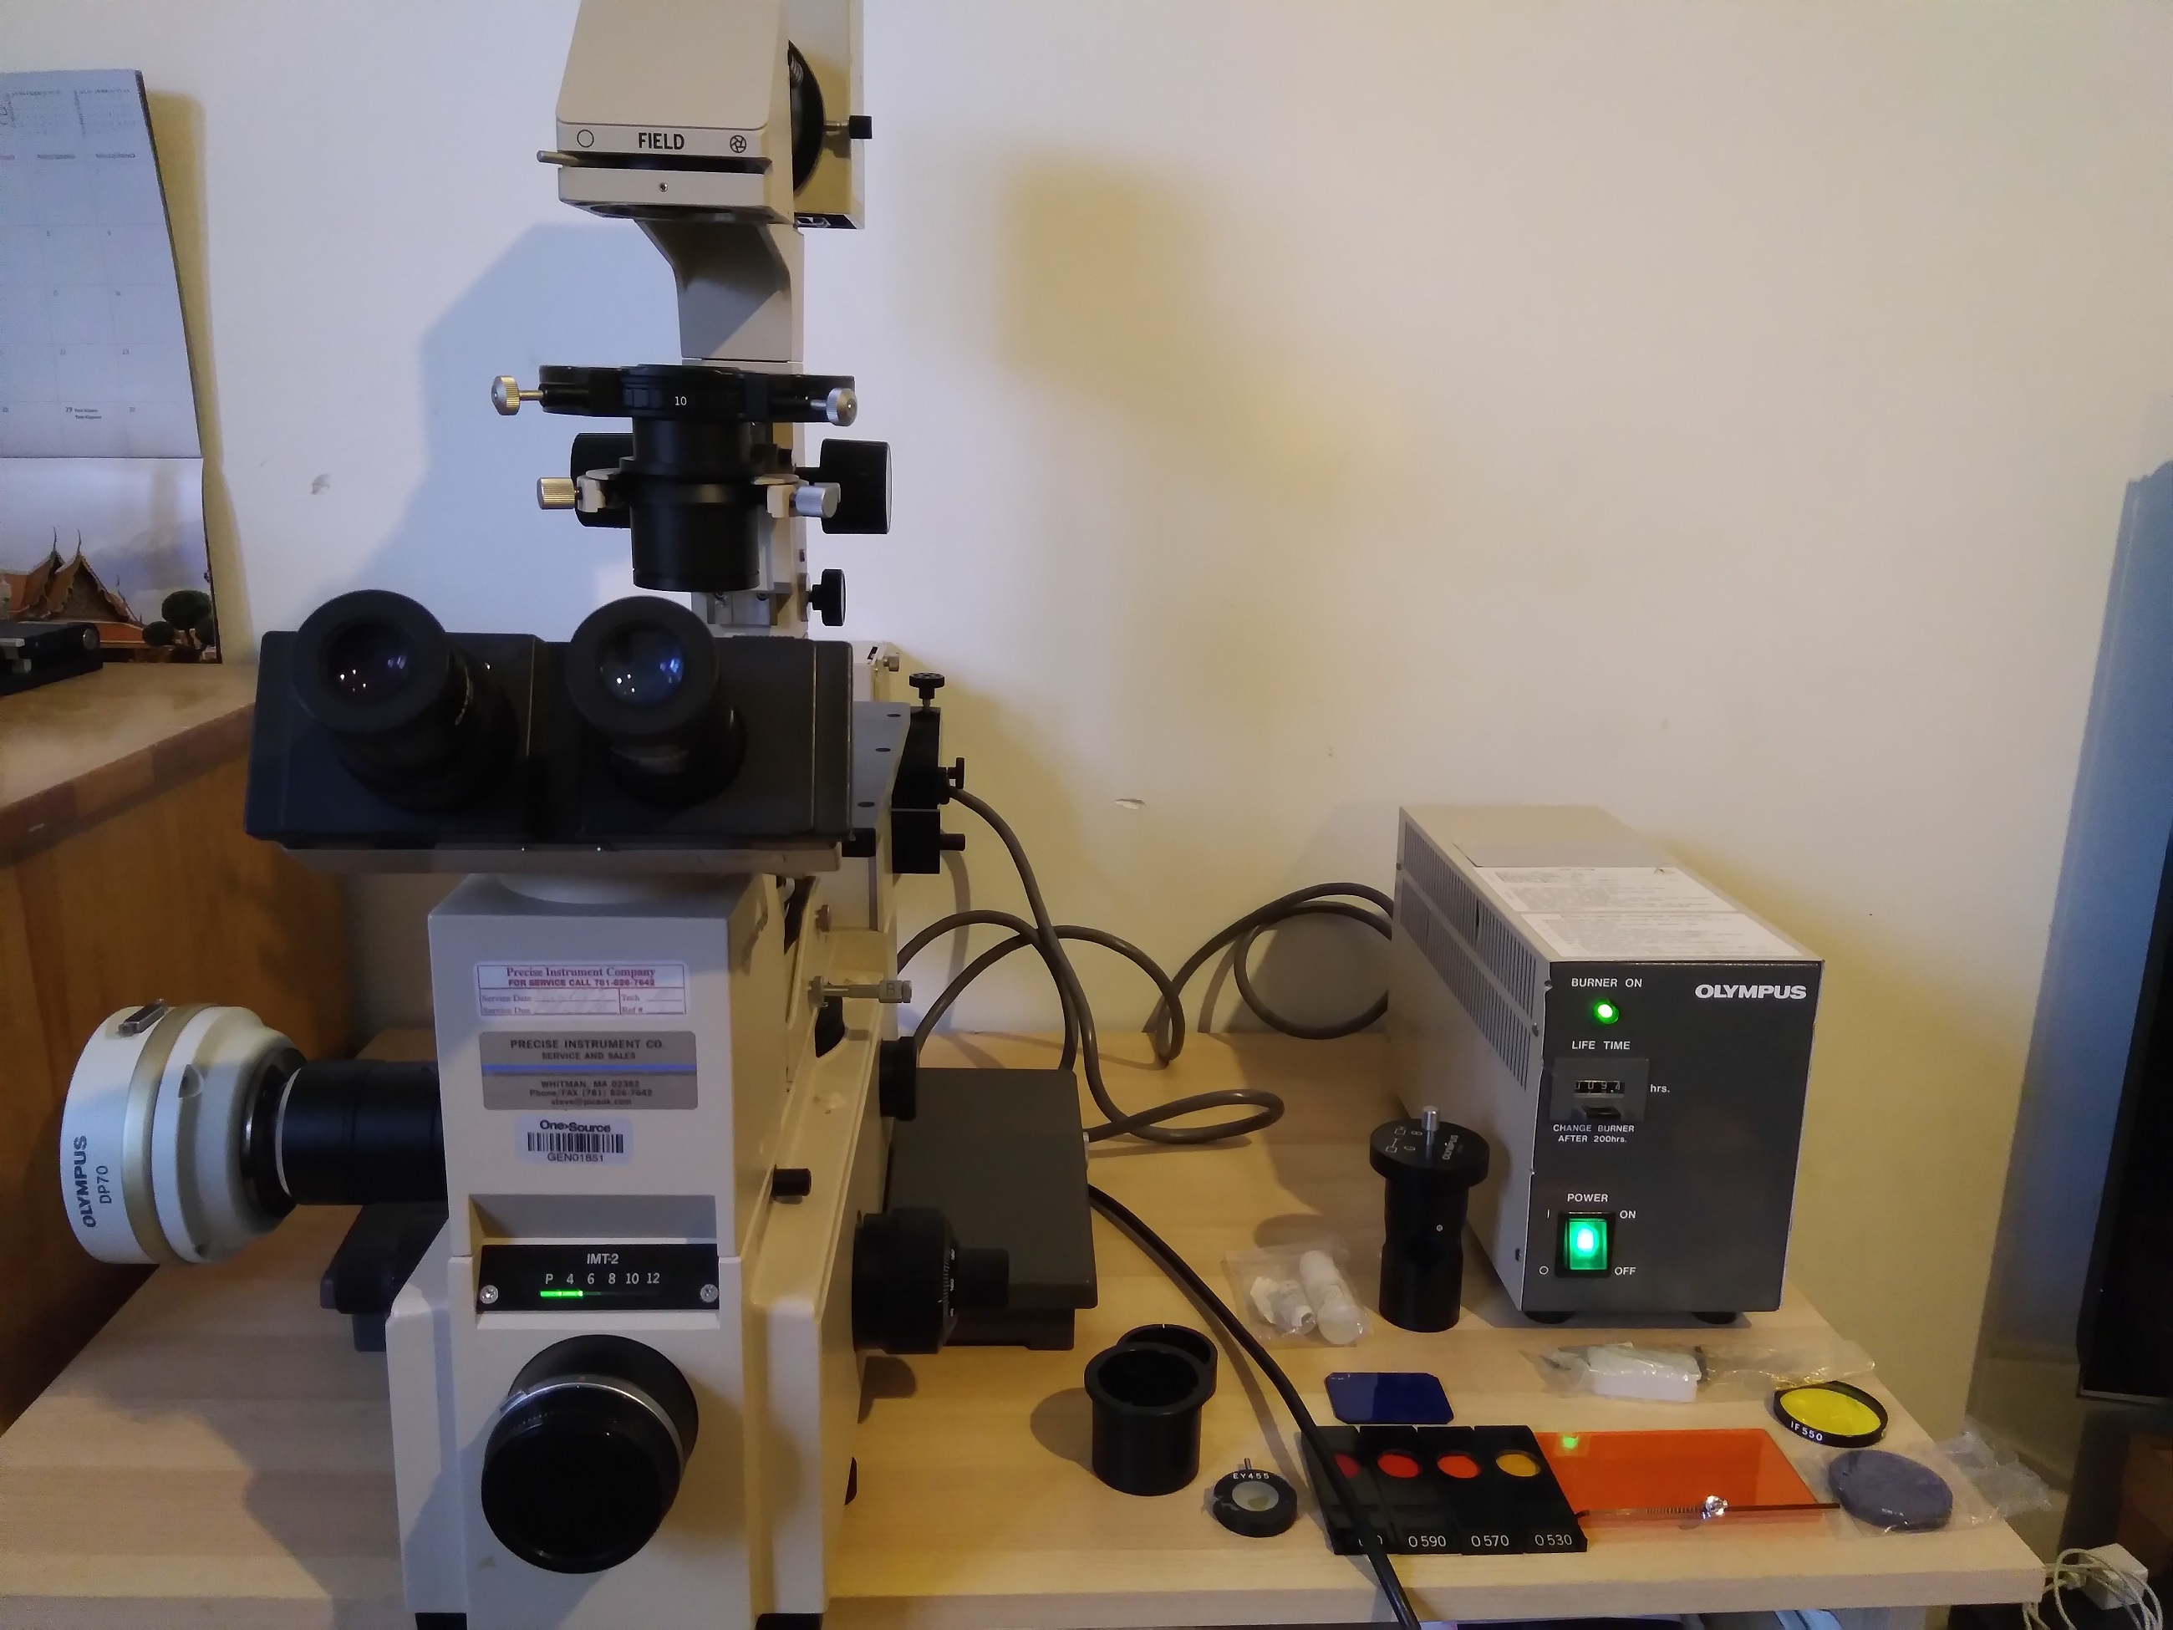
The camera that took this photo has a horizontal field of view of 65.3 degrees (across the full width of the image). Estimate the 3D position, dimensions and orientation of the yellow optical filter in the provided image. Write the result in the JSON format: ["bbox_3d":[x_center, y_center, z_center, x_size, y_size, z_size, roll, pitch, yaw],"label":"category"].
[{"bbox_3d":[0.324,0.261,0.737,0.045,0.005,0.045,0,14,-3],"label":"yellow optical filter"}]

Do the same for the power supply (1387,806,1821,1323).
[{"bbox_3d":[0.264,0.120,0.934,0.126,0.184,0.301,0,14,-3],"label":"power supply"}]

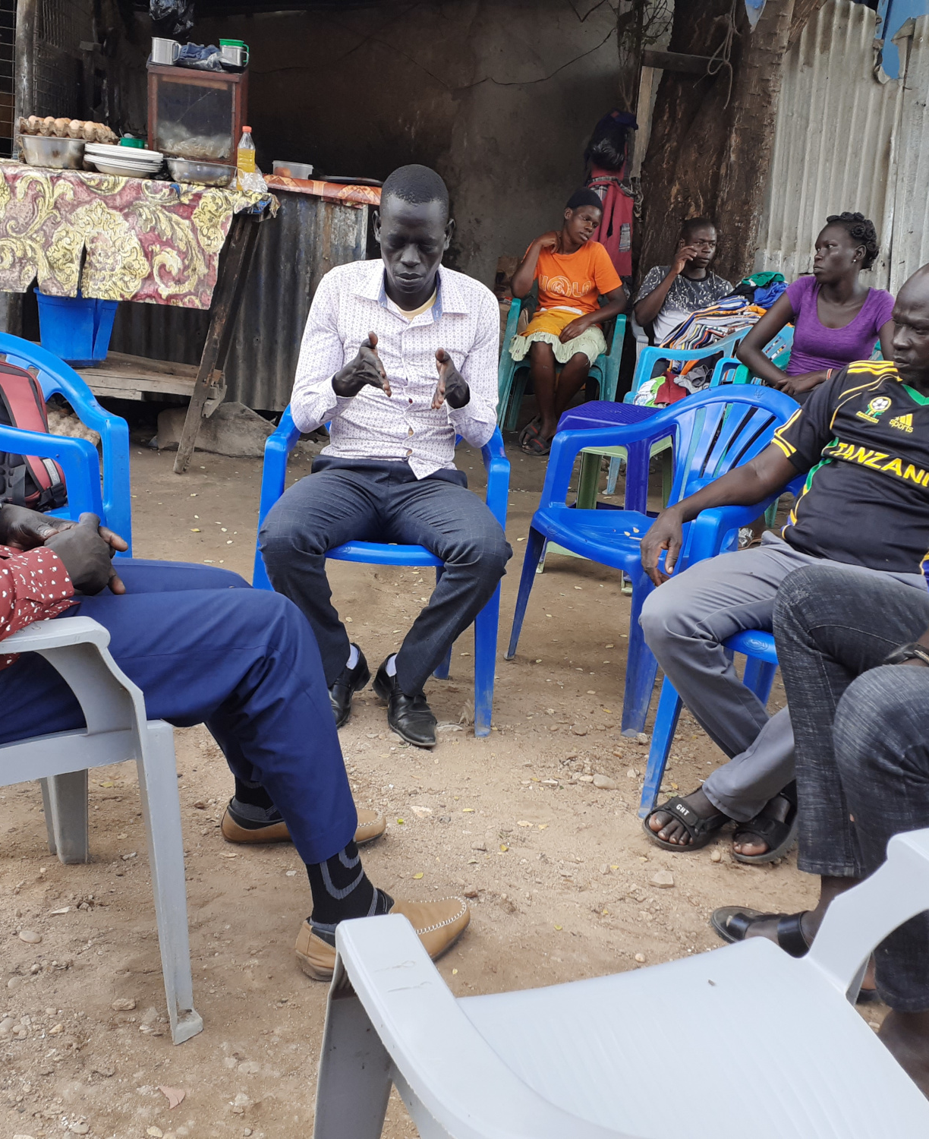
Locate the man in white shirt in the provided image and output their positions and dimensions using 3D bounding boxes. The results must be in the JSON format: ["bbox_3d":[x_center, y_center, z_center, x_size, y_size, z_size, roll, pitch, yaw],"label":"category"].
[{"bbox_3d":[-0.170,-0.282,2.732,0.540,1.290,0.660,4,15,-5],"label":"man in white shirt"}]

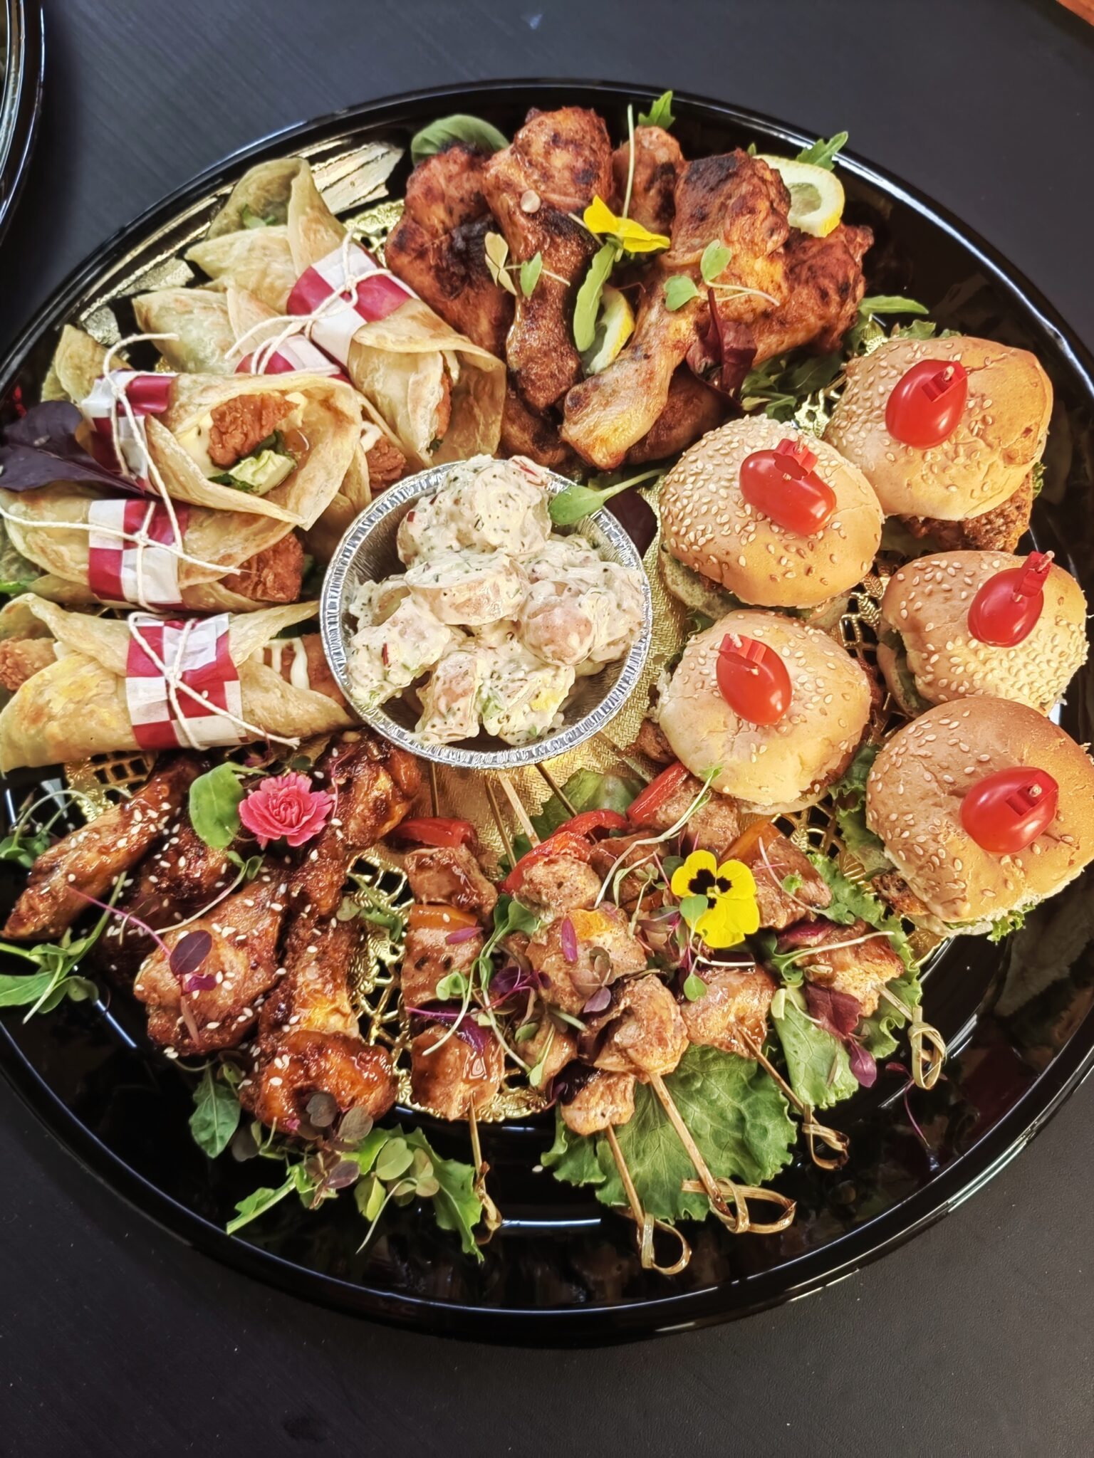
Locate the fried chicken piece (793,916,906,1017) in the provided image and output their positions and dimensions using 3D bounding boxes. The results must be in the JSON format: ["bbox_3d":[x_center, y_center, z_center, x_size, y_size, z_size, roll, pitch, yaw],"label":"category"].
[{"bbox_3d":[0.101,0.079,0.380,0.035,0.025,0.032,30,78,5],"label":"fried chicken piece"}]

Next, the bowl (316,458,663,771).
[{"bbox_3d":[-0.021,-0.036,0.401,0.112,0.040,0.111,0,77,-1],"label":"bowl"}]

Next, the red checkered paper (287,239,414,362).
[{"bbox_3d":[-0.073,-0.158,0.422,0.036,0.032,0.032,-41,79,-9],"label":"red checkered paper"}]

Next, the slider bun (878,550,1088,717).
[{"bbox_3d":[0.137,-0.028,0.358,0.063,0.052,0.061,6,75,0],"label":"slider bun"}]

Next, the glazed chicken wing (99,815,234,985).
[{"bbox_3d":[-0.116,0.052,0.345,0.037,0.027,0.062,29,77,6],"label":"glazed chicken wing"}]

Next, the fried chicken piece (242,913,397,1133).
[{"bbox_3d":[-0.074,0.095,0.371,0.043,0.036,0.071,15,77,2],"label":"fried chicken piece"}]

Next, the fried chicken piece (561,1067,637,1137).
[{"bbox_3d":[0.017,0.122,0.375,0.023,0.023,0.023,-14,78,-5],"label":"fried chicken piece"}]

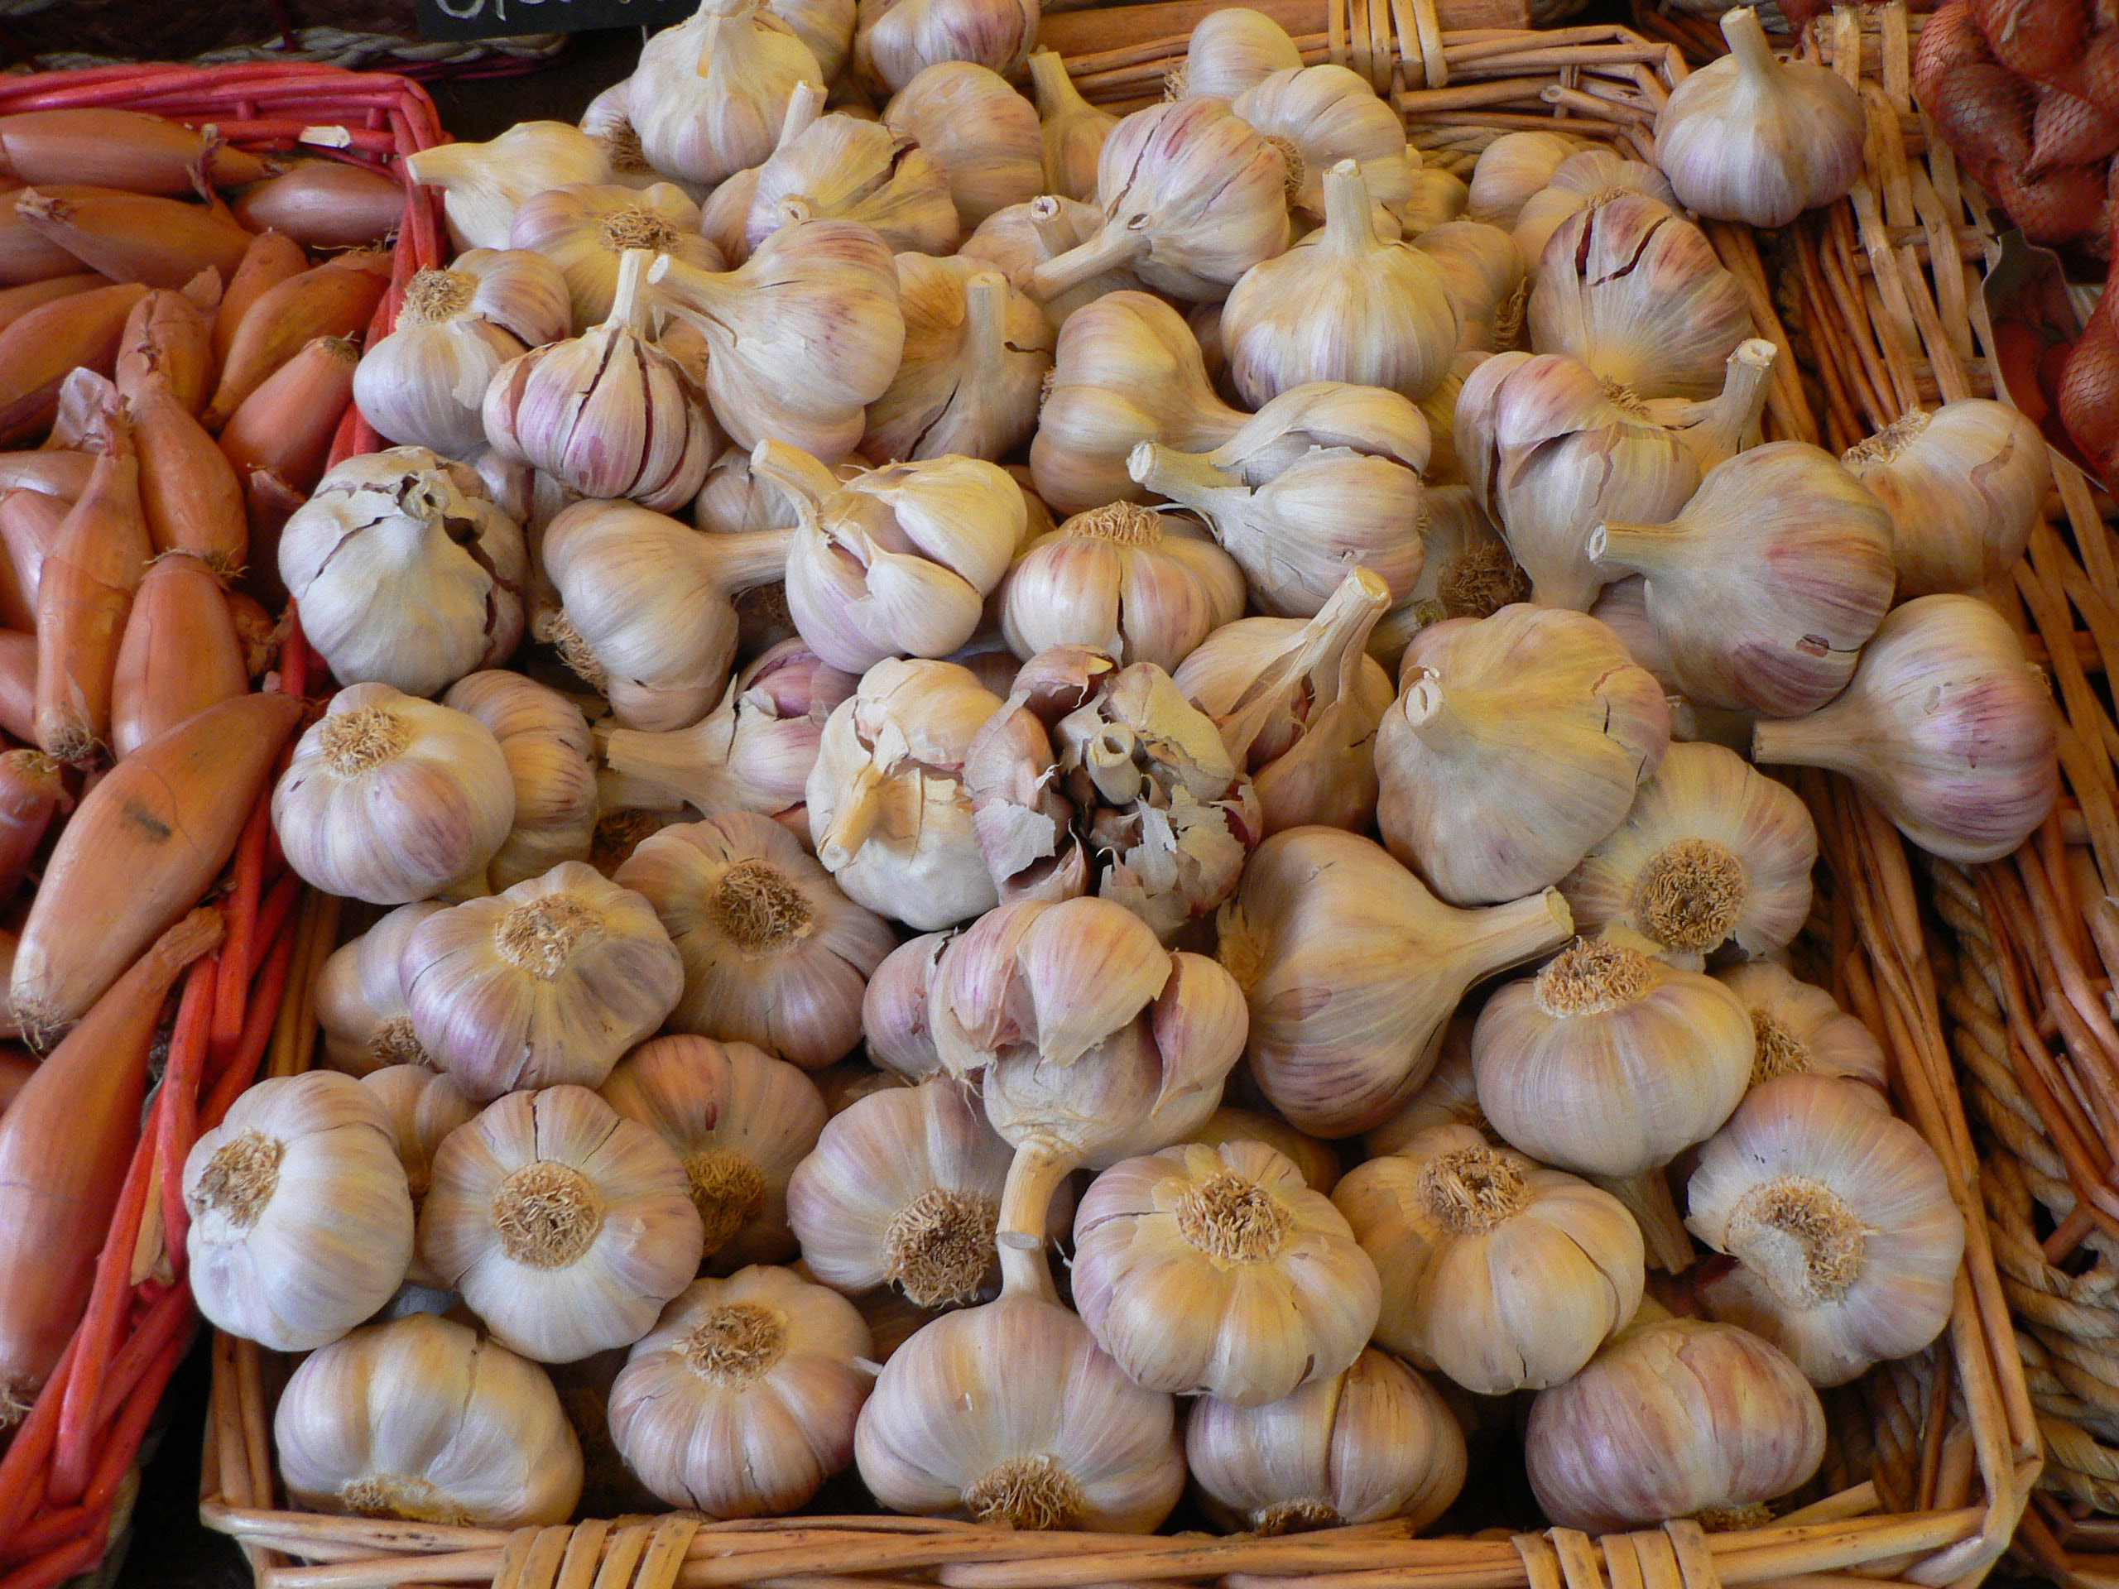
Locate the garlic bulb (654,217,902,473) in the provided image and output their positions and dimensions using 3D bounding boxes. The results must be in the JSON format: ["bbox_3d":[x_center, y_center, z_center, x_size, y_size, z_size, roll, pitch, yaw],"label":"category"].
[{"bbox_3d":[-0.078,-0.128,0.599,0.066,0.078,0.066,24,90,58],"label":"garlic bulb"}]

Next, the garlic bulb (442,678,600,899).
[{"bbox_3d":[-0.123,-0.003,0.495,0.047,0.051,0.051,-3,1,-23],"label":"garlic bulb"}]

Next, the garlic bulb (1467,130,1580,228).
[{"bbox_3d":[0.152,-0.190,0.700,0.052,0.048,0.048,-6,90,-15],"label":"garlic bulb"}]

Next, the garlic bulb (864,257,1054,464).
[{"bbox_3d":[-0.029,-0.123,0.625,0.058,0.068,0.058,0,75,-13],"label":"garlic bulb"}]

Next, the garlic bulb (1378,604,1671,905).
[{"bbox_3d":[0.095,-0.011,0.471,0.065,0.069,0.065,-10,71,32],"label":"garlic bulb"}]

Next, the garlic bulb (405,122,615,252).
[{"bbox_3d":[-0.166,-0.179,0.670,0.066,0.053,0.053,12,0,-18],"label":"garlic bulb"}]

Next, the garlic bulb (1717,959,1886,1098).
[{"bbox_3d":[0.171,0.065,0.530,0.055,0.055,0.055,0,81,18],"label":"garlic bulb"}]

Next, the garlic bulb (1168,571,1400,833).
[{"bbox_3d":[0.060,-0.023,0.555,0.060,0.077,0.060,29,31,0],"label":"garlic bulb"}]

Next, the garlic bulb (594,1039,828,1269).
[{"bbox_3d":[-0.080,0.082,0.505,0.056,0.056,0.056,0,23,-14],"label":"garlic bulb"}]

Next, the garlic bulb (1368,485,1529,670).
[{"bbox_3d":[0.102,-0.059,0.597,0.055,0.055,0.057,0,8,-8],"label":"garlic bulb"}]

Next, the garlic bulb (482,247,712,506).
[{"bbox_3d":[-0.110,-0.103,0.539,0.057,0.065,0.057,10,35,-13],"label":"garlic bulb"}]

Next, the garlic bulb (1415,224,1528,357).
[{"bbox_3d":[0.106,-0.138,0.640,0.062,0.057,0.057,11,0,39],"label":"garlic bulb"}]

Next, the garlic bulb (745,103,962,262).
[{"bbox_3d":[-0.061,-0.176,0.655,0.058,0.058,0.058,0,3,38],"label":"garlic bulb"}]

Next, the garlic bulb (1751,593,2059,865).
[{"bbox_3d":[0.190,-0.014,0.502,0.069,0.062,0.062,-4,90,-15],"label":"garlic bulb"}]

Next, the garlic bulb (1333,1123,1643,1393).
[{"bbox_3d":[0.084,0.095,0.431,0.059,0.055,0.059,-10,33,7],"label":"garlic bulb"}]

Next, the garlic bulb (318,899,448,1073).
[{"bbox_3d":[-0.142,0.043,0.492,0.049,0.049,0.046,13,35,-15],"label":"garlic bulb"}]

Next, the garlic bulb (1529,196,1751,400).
[{"bbox_3d":[0.154,-0.133,0.587,0.058,0.058,0.055,-5,49,16],"label":"garlic bulb"}]

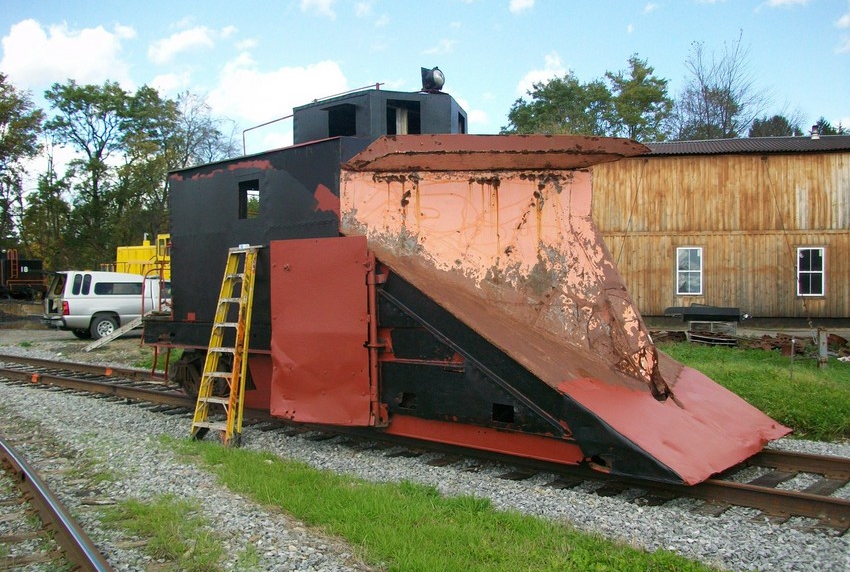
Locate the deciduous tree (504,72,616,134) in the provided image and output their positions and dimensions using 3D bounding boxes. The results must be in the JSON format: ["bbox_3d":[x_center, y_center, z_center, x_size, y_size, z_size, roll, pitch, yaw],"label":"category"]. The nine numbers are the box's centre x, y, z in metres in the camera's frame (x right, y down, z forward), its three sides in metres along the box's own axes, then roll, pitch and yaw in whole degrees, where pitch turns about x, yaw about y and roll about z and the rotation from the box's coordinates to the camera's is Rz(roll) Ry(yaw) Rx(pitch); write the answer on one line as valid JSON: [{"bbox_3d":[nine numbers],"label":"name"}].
[{"bbox_3d":[8.100,-5.800,48.000,7.200,14.300,7.200,-1,0,0],"label":"deciduous tree"}]

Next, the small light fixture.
[{"bbox_3d":[0.096,-2.467,9.400,0.200,0.290,0.270,-1,0,41],"label":"small light fixture"}]

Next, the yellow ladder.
[{"bbox_3d":[-2.359,0.746,9.436,0.660,2.380,0.250,-1,-13,35],"label":"yellow ladder"}]

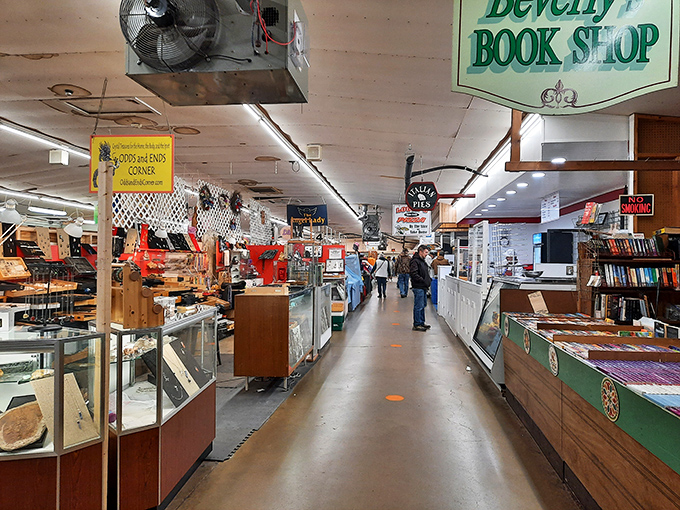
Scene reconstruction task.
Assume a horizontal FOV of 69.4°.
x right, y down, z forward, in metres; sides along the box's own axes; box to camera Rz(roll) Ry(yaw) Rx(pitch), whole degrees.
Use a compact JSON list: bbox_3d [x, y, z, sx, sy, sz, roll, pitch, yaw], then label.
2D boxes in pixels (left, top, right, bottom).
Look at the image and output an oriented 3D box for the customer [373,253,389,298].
[{"bbox_3d":[1.470,0.755,17.850,0.520,1.600,0.320,0,0,7],"label":"customer"}]

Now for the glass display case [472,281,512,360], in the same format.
[{"bbox_3d":[2.180,0.920,6.000,0.950,1.210,1.450,0,0,7],"label":"glass display case"}]

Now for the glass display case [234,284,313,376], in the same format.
[{"bbox_3d":[-0.774,0.960,6.270,0.610,1.020,1.520,0,0,7],"label":"glass display case"}]

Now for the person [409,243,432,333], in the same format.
[{"bbox_3d":[1.660,0.670,10.120,0.360,1.770,0.500,0,0,18],"label":"person"}]

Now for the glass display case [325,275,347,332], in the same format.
[{"bbox_3d":[-0.110,1.010,10.950,0.550,1.040,1.100,0,0,7],"label":"glass display case"}]

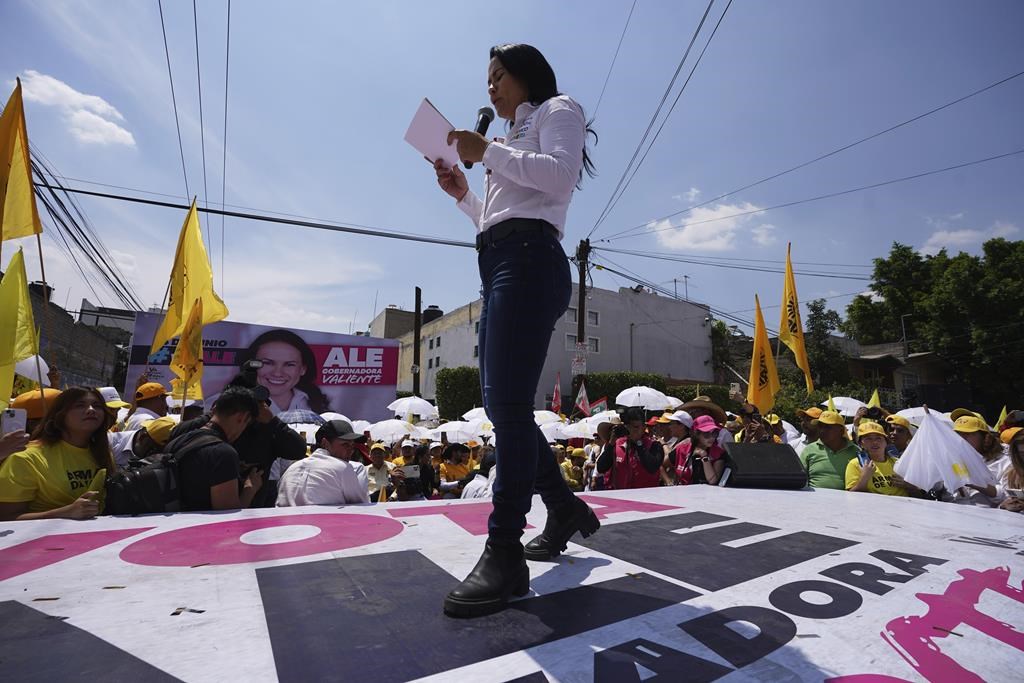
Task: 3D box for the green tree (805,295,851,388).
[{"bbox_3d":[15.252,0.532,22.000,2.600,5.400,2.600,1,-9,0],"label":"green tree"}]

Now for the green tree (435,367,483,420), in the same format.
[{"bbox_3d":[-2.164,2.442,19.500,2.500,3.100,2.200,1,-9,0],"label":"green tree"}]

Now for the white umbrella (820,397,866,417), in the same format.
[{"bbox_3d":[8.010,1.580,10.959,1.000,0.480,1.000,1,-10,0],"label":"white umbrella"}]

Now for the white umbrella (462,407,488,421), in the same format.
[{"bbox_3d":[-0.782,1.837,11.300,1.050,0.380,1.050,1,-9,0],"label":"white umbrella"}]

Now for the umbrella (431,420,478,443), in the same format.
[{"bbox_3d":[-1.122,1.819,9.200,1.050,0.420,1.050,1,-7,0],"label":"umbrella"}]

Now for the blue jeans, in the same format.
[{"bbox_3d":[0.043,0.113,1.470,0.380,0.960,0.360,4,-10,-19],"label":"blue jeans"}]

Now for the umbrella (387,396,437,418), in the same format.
[{"bbox_3d":[-1.946,1.300,8.900,1.020,0.420,1.020,1,-4,0],"label":"umbrella"}]

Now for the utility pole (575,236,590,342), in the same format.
[{"bbox_3d":[2.565,0.348,16.273,0.400,8.450,0.400,2,-10,0],"label":"utility pole"}]

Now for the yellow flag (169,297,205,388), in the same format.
[{"bbox_3d":[-3.066,0.000,4.300,0.330,0.850,0.250,14,-12,-34],"label":"yellow flag"}]

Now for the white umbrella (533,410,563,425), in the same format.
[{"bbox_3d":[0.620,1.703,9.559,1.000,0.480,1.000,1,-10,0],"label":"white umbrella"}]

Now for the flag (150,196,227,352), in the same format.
[{"bbox_3d":[-2.657,-0.527,3.750,0.620,1.270,0.350,8,-13,-36],"label":"flag"}]

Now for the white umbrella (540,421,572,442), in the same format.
[{"bbox_3d":[0.880,1.790,9.000,1.020,0.420,1.020,1,7,0],"label":"white umbrella"}]

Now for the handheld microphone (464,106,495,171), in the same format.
[{"bbox_3d":[-0.101,-0.642,1.440,0.050,0.225,0.050,18,-13,0],"label":"handheld microphone"}]

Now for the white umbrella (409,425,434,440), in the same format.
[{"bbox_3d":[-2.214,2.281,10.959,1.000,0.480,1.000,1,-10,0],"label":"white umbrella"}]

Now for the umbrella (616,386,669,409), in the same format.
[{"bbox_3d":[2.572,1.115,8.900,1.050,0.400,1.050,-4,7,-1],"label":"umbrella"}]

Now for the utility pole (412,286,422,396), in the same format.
[{"bbox_3d":[-3.643,1.217,17.414,0.260,6.810,0.260,-1,-10,0],"label":"utility pole"}]

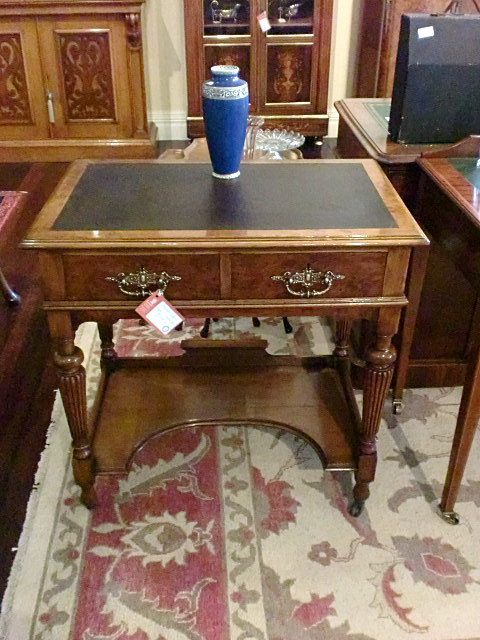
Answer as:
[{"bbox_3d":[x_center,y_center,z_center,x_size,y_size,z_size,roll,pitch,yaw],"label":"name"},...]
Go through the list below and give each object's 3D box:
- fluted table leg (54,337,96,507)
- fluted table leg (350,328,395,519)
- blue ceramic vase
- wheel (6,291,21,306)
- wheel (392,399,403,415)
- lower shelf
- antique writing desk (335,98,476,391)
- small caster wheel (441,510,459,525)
[{"bbox_3d":[-0.373,0.261,1.507,0.061,0.532,0.061,0,32,-2],"label":"fluted table leg"},{"bbox_3d":[0.309,0.256,1.525,0.061,0.532,0.061,0,32,-2],"label":"fluted table leg"},{"bbox_3d":[-0.033,-0.452,1.485,0.103,0.240,0.103,0,32,-2],"label":"blue ceramic vase"},{"bbox_3d":[-0.882,-0.081,2.518,0.051,0.046,0.046,0,32,-2],"label":"wheel"},{"bbox_3d":[0.482,0.267,1.976,0.029,0.043,0.031,0,32,-2],"label":"wheel"},{"bbox_3d":[-0.036,0.226,1.756,0.665,0.105,0.464,0,32,-2],"label":"lower shelf"},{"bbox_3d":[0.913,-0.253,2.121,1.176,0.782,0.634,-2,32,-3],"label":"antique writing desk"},{"bbox_3d":[0.525,0.490,1.623,0.046,0.034,0.036,0,32,-2],"label":"small caster wheel"}]

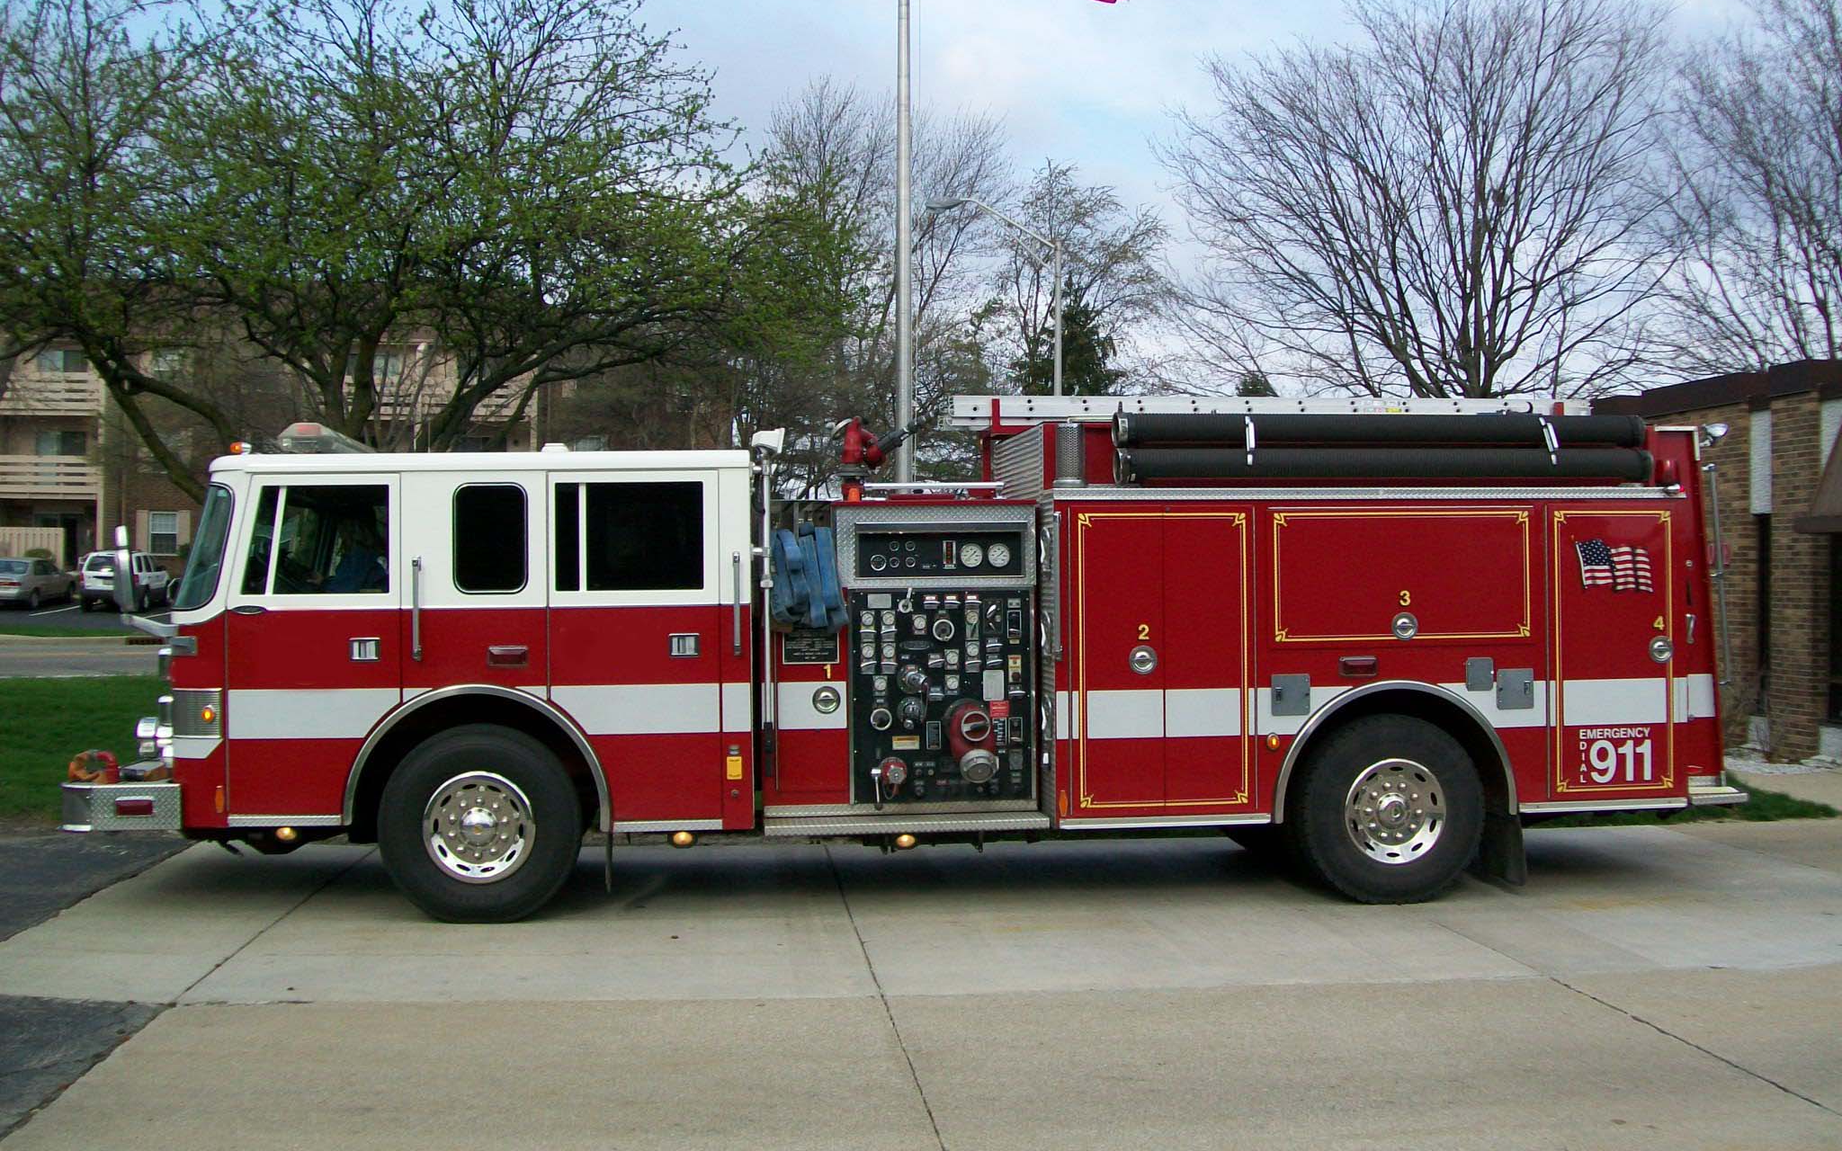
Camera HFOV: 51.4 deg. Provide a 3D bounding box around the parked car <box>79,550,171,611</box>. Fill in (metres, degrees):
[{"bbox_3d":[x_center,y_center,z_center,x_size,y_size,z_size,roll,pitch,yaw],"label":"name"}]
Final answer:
[{"bbox_3d":[-24.100,0.150,58.300,1.800,1.750,4.400,0,0,-10],"label":"parked car"}]

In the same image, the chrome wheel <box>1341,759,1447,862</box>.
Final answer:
[{"bbox_3d":[2.645,1.320,10.720,0.600,0.600,0.200,0,0,-6],"label":"chrome wheel"}]

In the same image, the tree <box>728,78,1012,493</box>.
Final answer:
[{"bbox_3d":[-1.330,-5.700,50.000,7.400,14.500,7.000,0,0,0],"label":"tree"}]

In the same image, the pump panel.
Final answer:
[{"bbox_3d":[0.090,0.470,10.720,1.140,1.720,0.220,0,0,-6],"label":"pump panel"}]

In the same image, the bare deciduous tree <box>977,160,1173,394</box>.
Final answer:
[{"bbox_3d":[3.850,-4.400,48.000,5.000,12.000,5.000,0,0,0],"label":"bare deciduous tree"}]

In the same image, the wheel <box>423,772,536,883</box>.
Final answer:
[{"bbox_3d":[-2.365,1.350,10.260,0.600,0.600,0.200,0,0,-6],"label":"wheel"}]

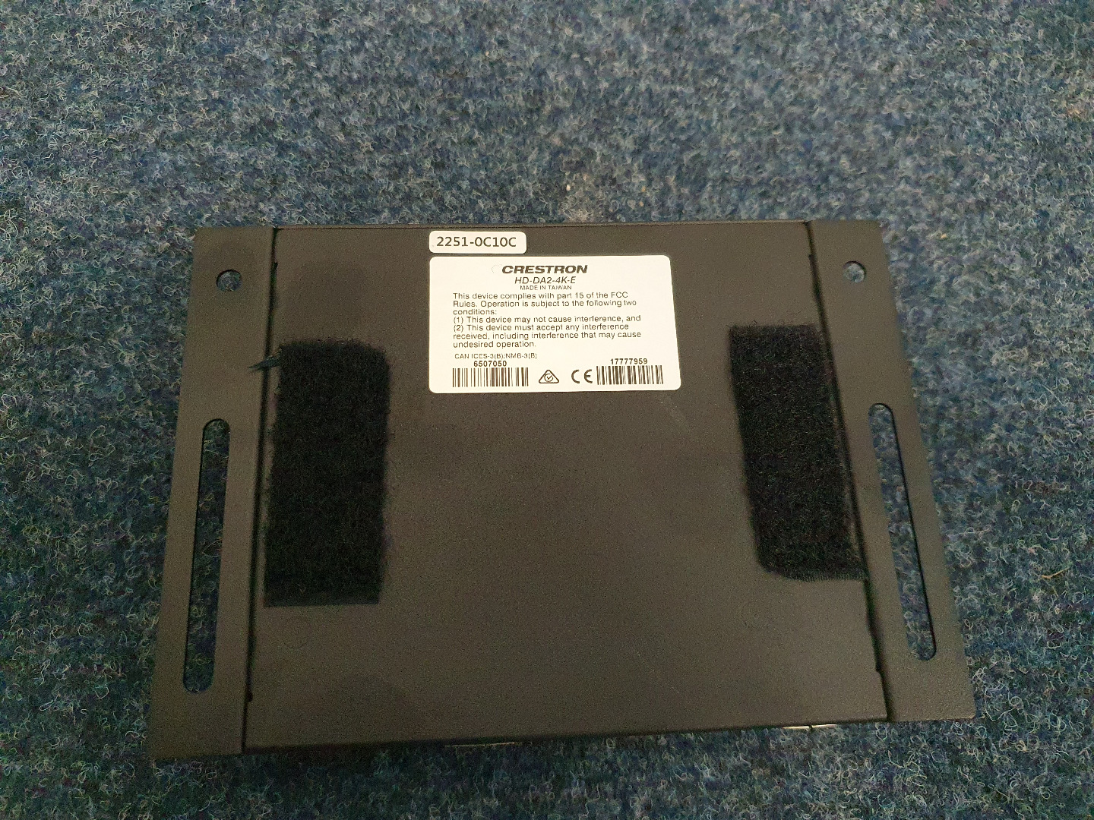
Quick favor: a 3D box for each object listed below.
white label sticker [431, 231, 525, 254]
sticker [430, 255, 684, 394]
[{"bbox_3d":[-0.015,-0.036,0.176,0.021,0.001,0.005,0,72,-3],"label":"white label sticker"},{"bbox_3d":[0.001,-0.018,0.172,0.051,0.001,0.031,-1,72,-4],"label":"sticker"}]

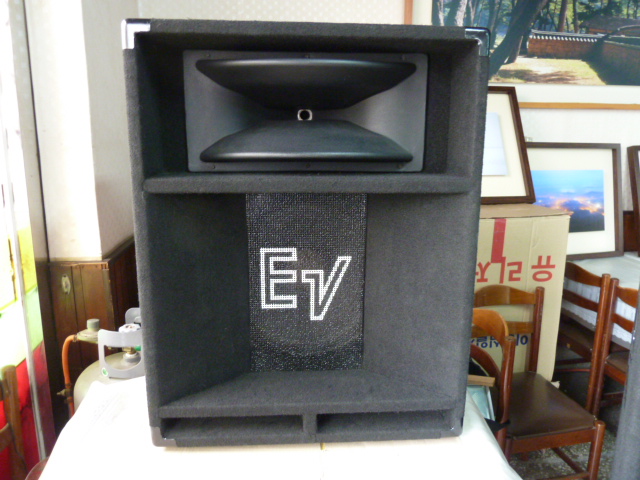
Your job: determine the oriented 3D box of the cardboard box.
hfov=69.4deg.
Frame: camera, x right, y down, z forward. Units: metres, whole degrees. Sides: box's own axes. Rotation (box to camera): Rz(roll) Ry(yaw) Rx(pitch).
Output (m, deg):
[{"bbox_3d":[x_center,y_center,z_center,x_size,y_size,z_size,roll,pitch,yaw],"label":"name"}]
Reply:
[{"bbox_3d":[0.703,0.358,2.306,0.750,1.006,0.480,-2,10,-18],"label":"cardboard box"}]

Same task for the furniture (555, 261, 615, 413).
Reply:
[{"bbox_3d":[1.591,0.517,2.535,0.500,0.800,0.400,-1,10,-10],"label":"furniture"}]

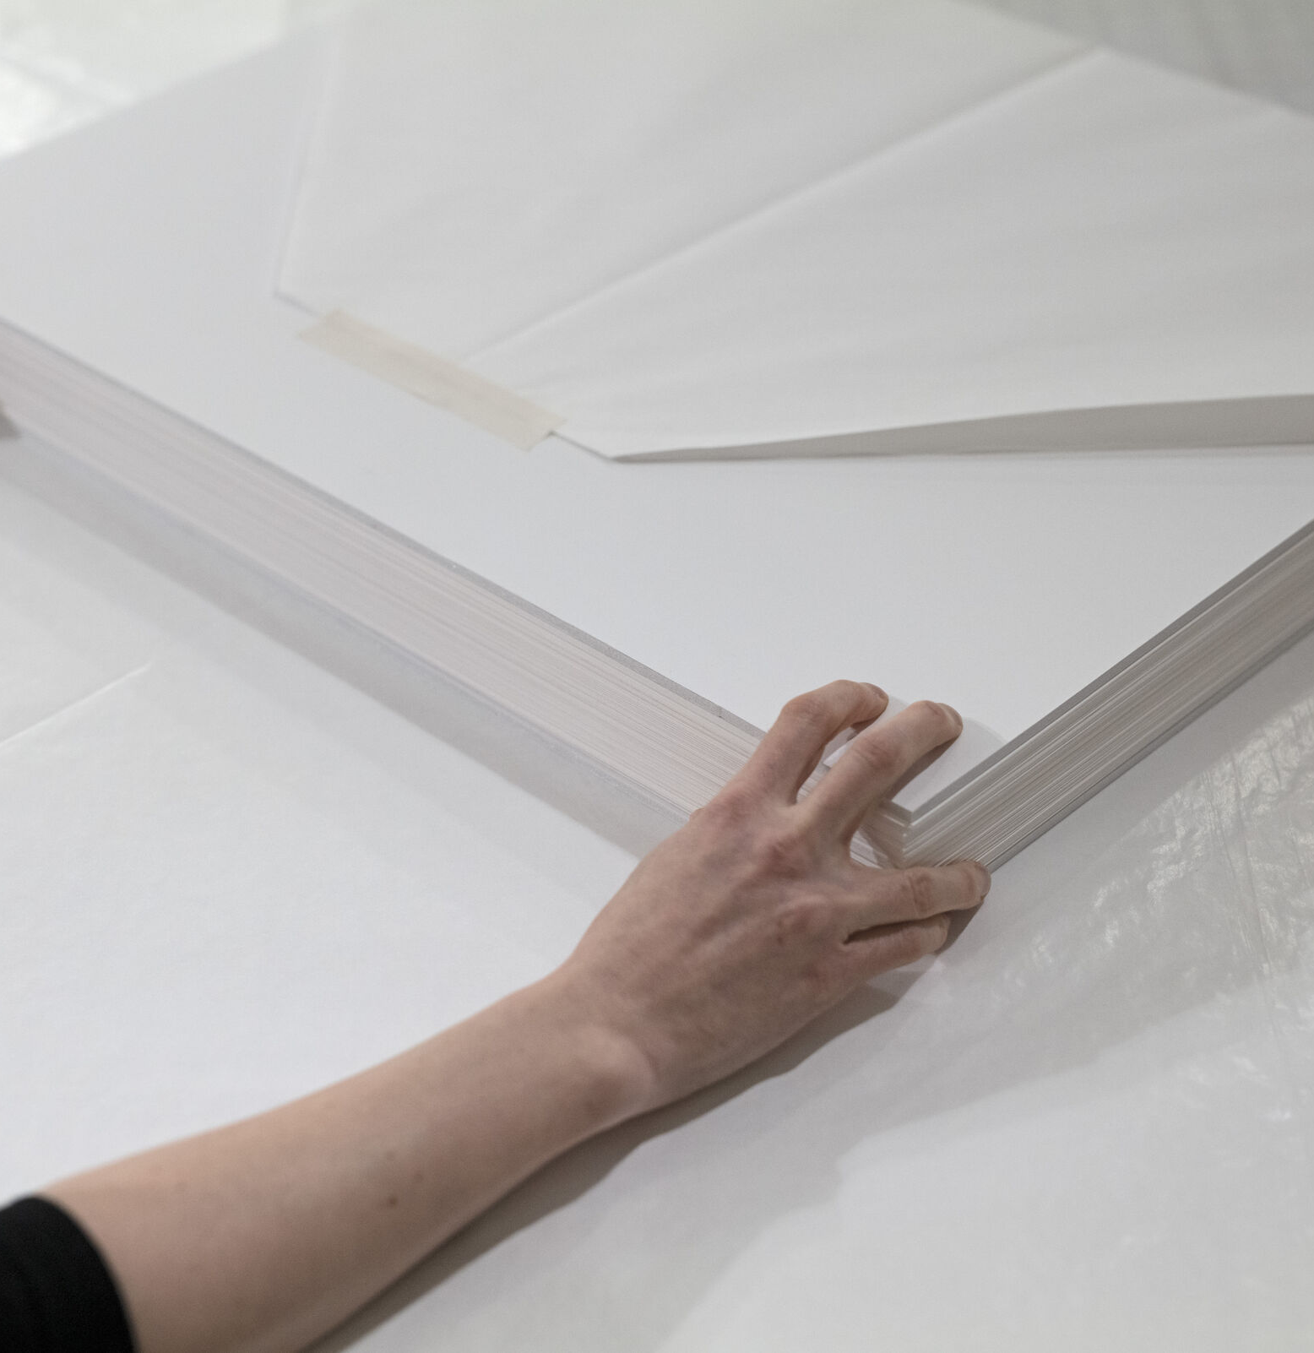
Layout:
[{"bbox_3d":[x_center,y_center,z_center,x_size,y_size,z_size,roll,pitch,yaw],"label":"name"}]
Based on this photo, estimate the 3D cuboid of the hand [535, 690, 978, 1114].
[{"bbox_3d":[0.037,0.063,0.908,0.086,0.080,0.181,28,47,36],"label":"hand"}]

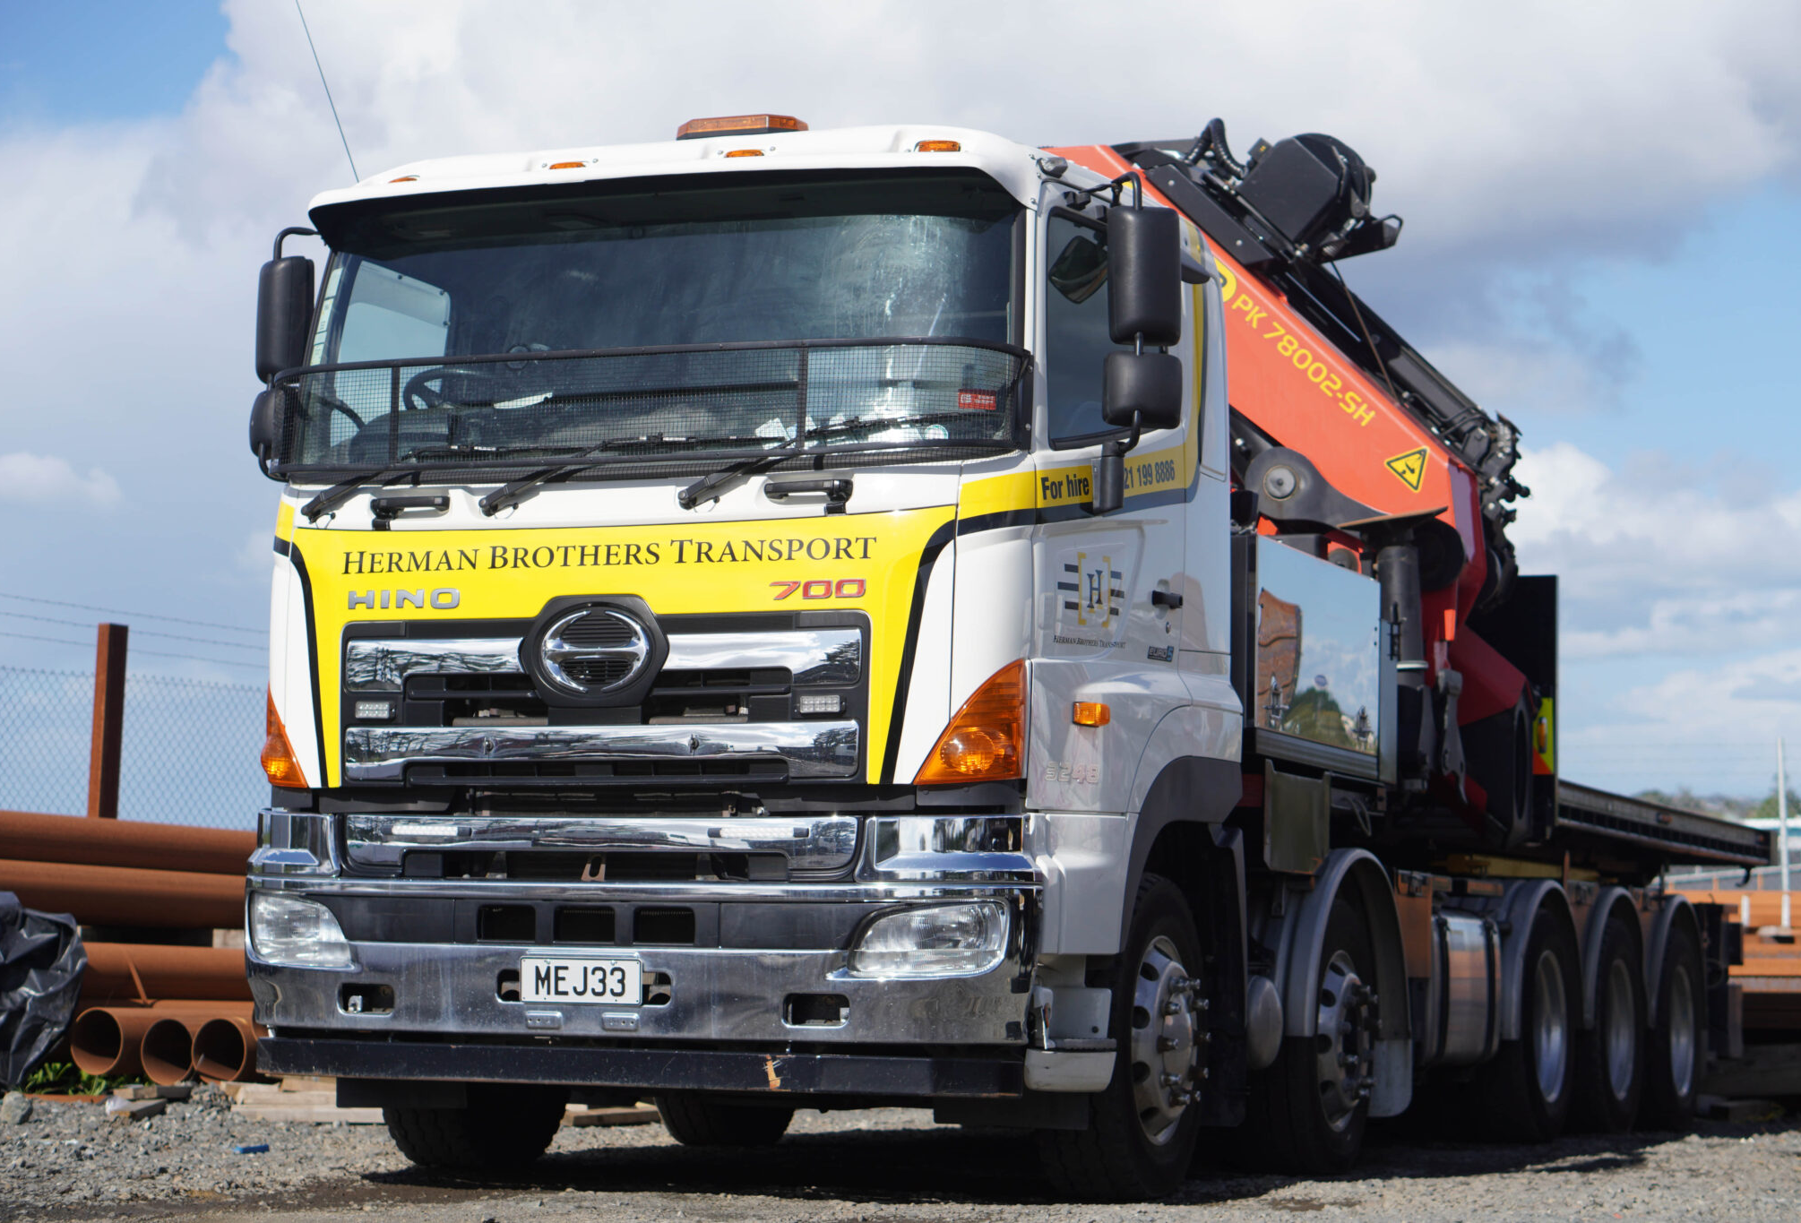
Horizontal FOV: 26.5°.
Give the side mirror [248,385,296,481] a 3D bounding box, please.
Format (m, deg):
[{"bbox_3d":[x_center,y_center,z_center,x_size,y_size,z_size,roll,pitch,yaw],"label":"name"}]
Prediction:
[{"bbox_3d":[-1.916,-0.547,11.664,0.184,0.275,0.133,-4,-8,42],"label":"side mirror"}]

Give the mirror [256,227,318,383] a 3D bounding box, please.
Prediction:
[{"bbox_3d":[-1.876,-0.914,11.686,0.204,0.439,0.133,-4,-8,42],"label":"mirror"}]

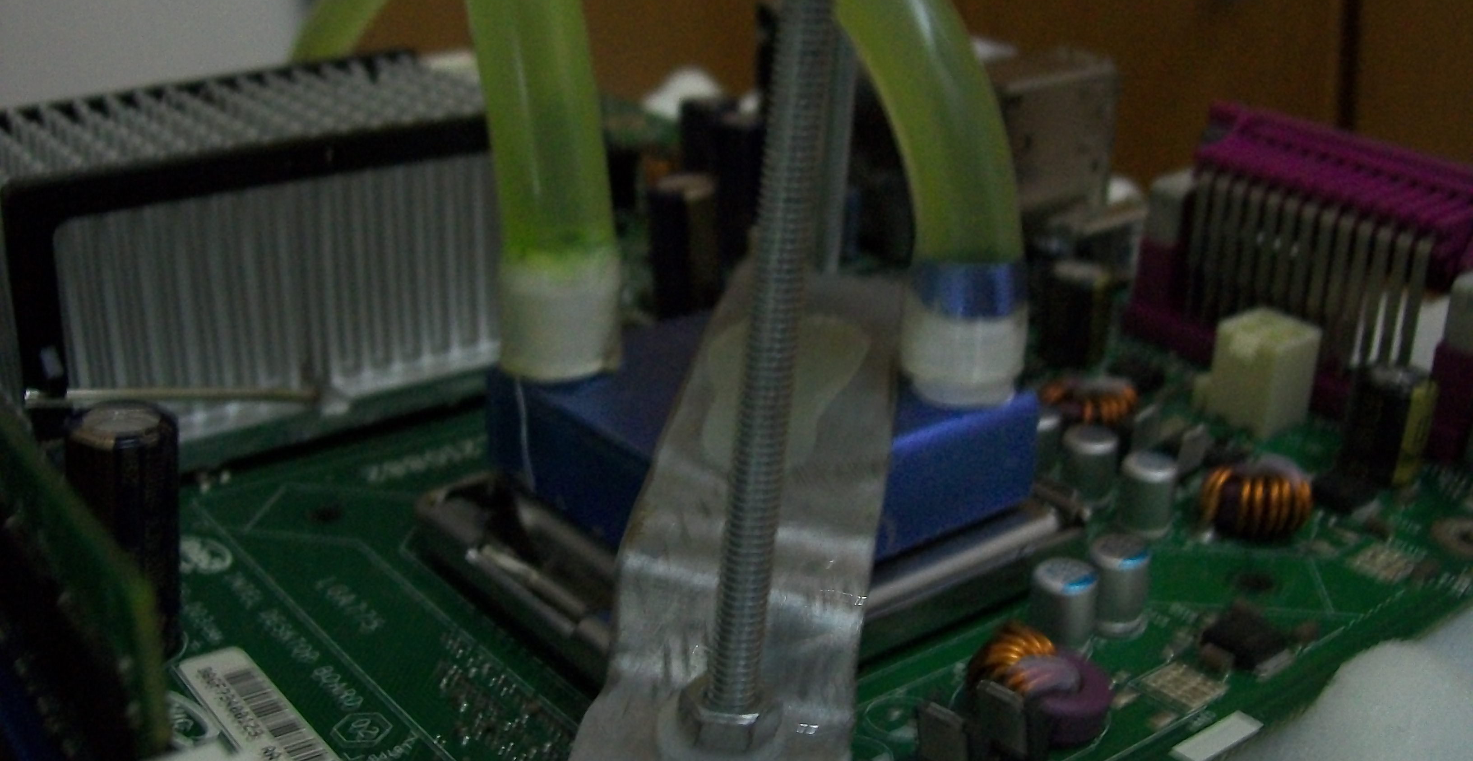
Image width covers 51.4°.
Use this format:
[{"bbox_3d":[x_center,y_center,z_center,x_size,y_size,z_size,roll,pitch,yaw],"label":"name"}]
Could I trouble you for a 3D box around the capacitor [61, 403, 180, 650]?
[{"bbox_3d":[-0.057,0.015,0.142,0.010,0.022,0.010,-10,23,-37],"label":"capacitor"}]

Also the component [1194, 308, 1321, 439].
[{"bbox_3d":[0.070,-0.001,0.206,0.010,0.013,0.011,-14,25,-35],"label":"component"}]

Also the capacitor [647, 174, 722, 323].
[{"bbox_3d":[-0.008,-0.019,0.232,0.010,0.022,0.010,1,21,0],"label":"capacitor"}]

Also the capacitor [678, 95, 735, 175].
[{"bbox_3d":[-0.005,-0.041,0.291,0.010,0.022,0.010,1,21,0],"label":"capacitor"}]

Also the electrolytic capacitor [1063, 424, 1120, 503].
[{"bbox_3d":[0.042,0.009,0.180,0.006,0.008,0.006,1,21,0],"label":"electrolytic capacitor"}]

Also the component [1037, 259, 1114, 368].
[{"bbox_3d":[0.049,-0.010,0.224,0.010,0.013,0.010,1,21,0],"label":"component"}]

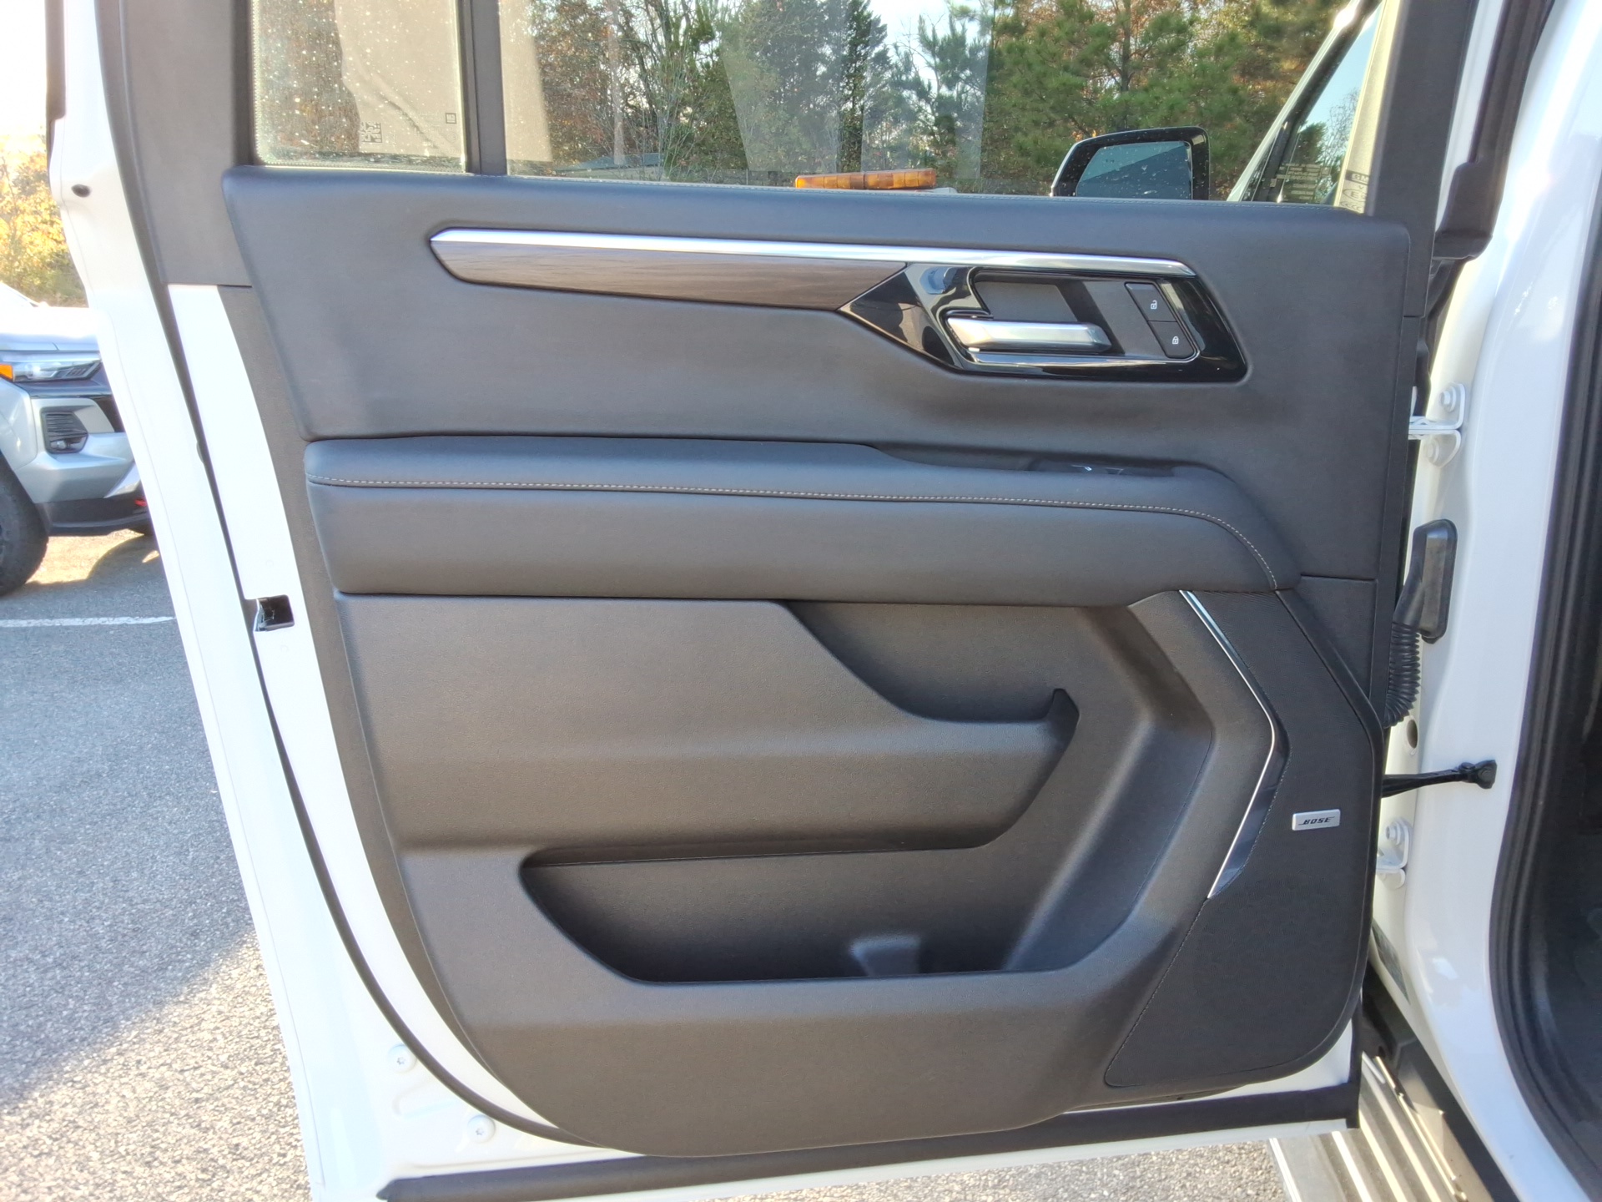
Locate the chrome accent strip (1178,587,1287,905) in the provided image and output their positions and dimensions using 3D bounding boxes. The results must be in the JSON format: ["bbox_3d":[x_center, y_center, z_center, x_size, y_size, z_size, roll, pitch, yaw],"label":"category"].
[{"bbox_3d":[0.364,0.124,1.100,0.114,0.280,0.035,-2,14,-9],"label":"chrome accent strip"}]

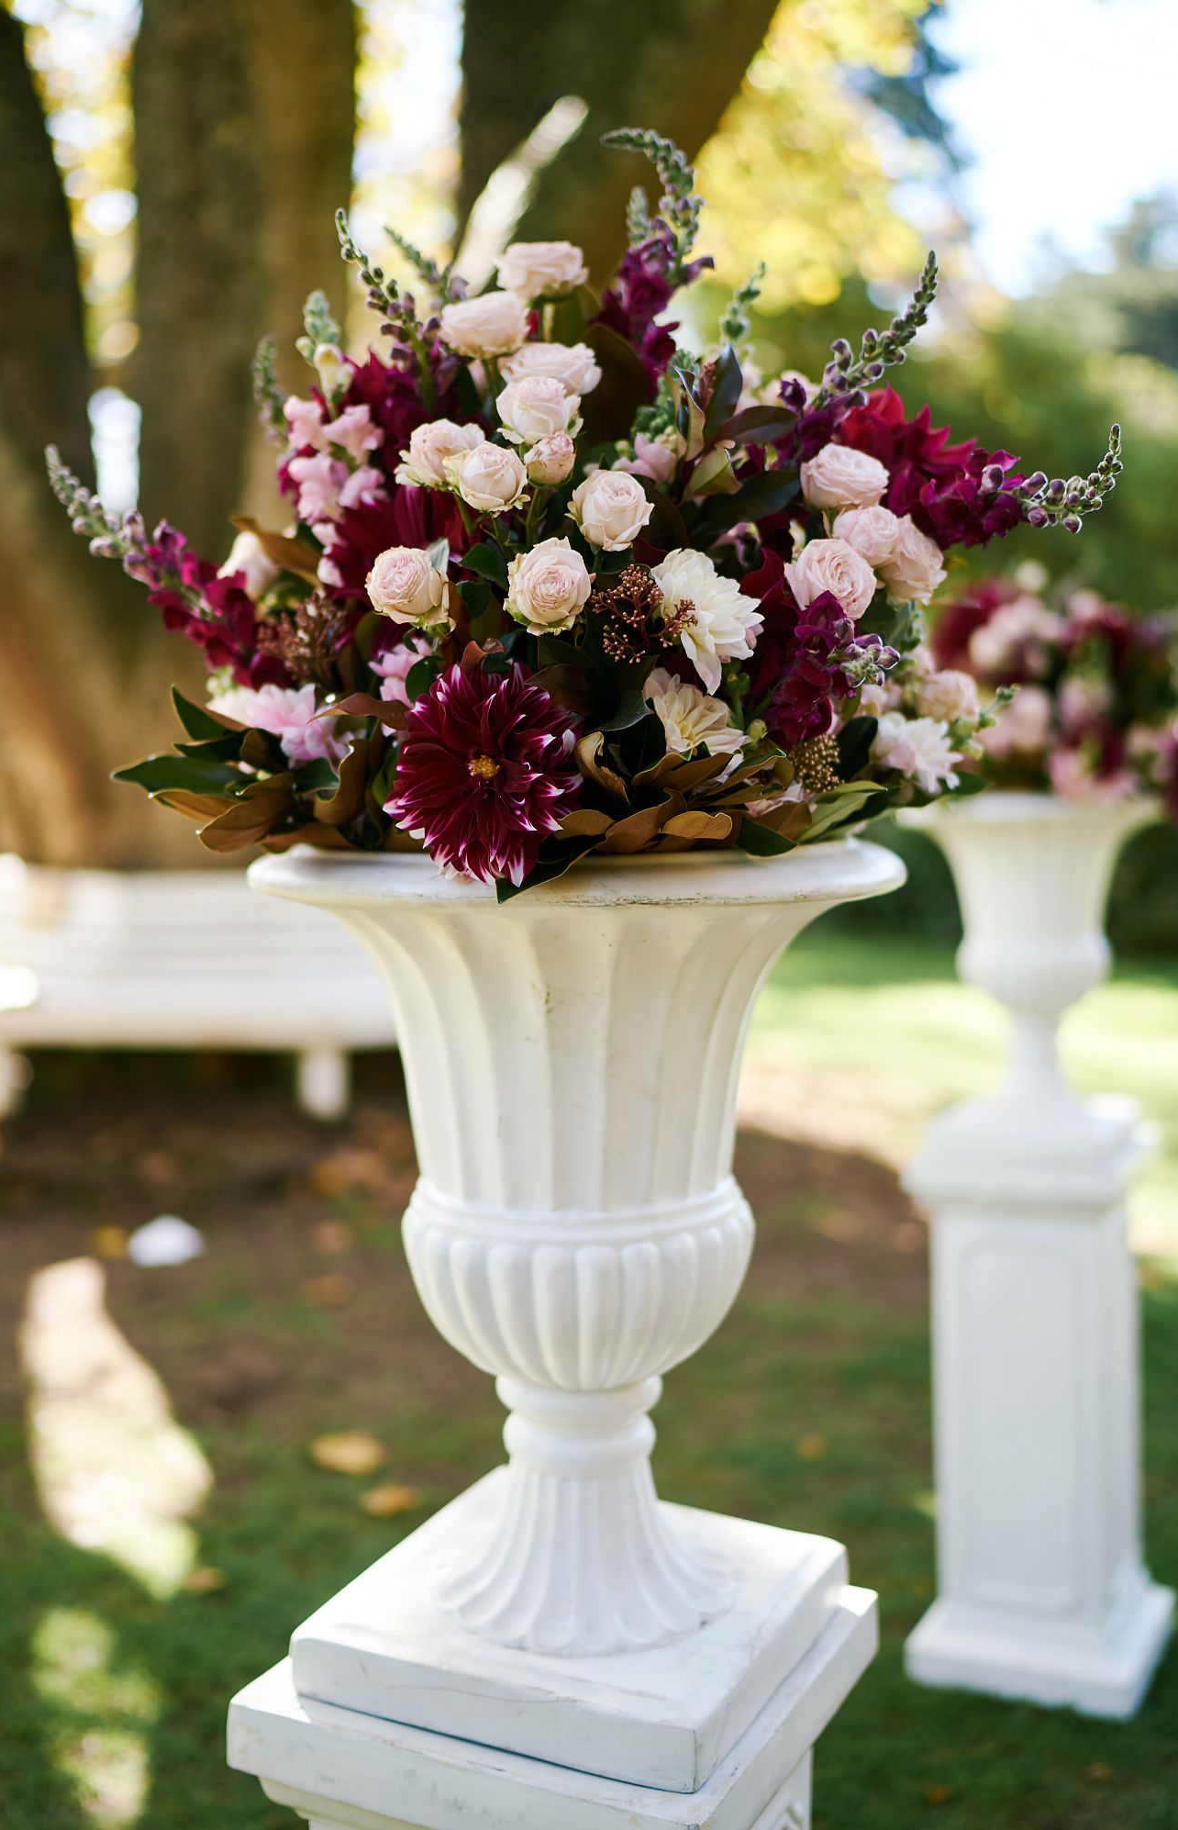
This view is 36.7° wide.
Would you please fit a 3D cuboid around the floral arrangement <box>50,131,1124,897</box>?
[{"bbox_3d":[-0.007,-0.278,1.165,0.730,0.510,0.580,-1,4,0],"label":"floral arrangement"}]

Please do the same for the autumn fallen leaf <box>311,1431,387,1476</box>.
[{"bbox_3d":[-0.528,1.187,3.907,0.155,0.030,0.120,-1,4,0],"label":"autumn fallen leaf"}]

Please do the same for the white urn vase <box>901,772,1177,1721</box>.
[{"bbox_3d":[0.748,0.532,2.971,0.440,1.433,0.440,0,4,28],"label":"white urn vase"}]

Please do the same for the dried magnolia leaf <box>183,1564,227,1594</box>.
[{"bbox_3d":[-0.718,1.239,3.307,0.075,0.020,0.070,-1,4,0],"label":"dried magnolia leaf"}]

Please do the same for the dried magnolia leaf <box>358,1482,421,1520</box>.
[{"bbox_3d":[-0.411,1.207,3.651,0.120,0.025,0.095,-1,4,0],"label":"dried magnolia leaf"}]

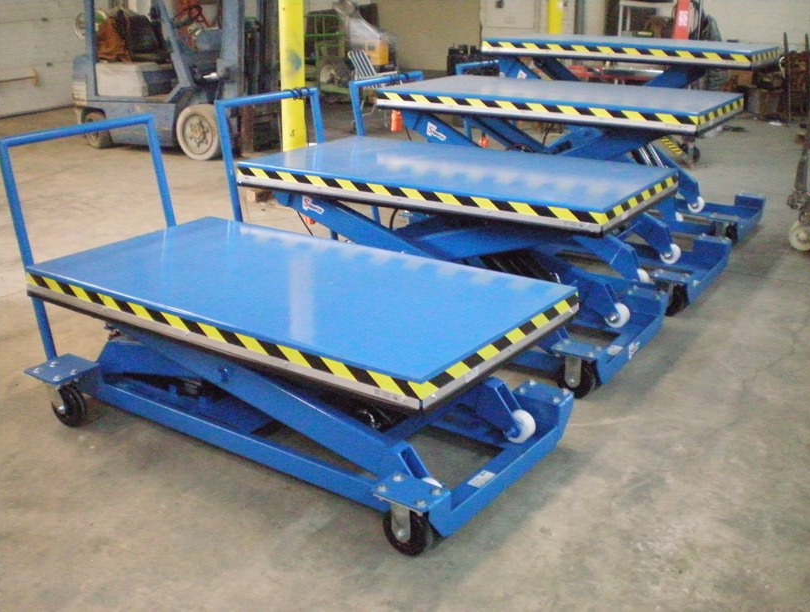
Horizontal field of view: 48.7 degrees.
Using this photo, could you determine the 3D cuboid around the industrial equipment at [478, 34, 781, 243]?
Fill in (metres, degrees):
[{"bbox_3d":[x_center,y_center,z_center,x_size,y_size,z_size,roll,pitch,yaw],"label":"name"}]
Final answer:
[{"bbox_3d":[1.533,-1.218,6.279,1.925,1.258,1.042,12,23,31],"label":"industrial equipment"}]

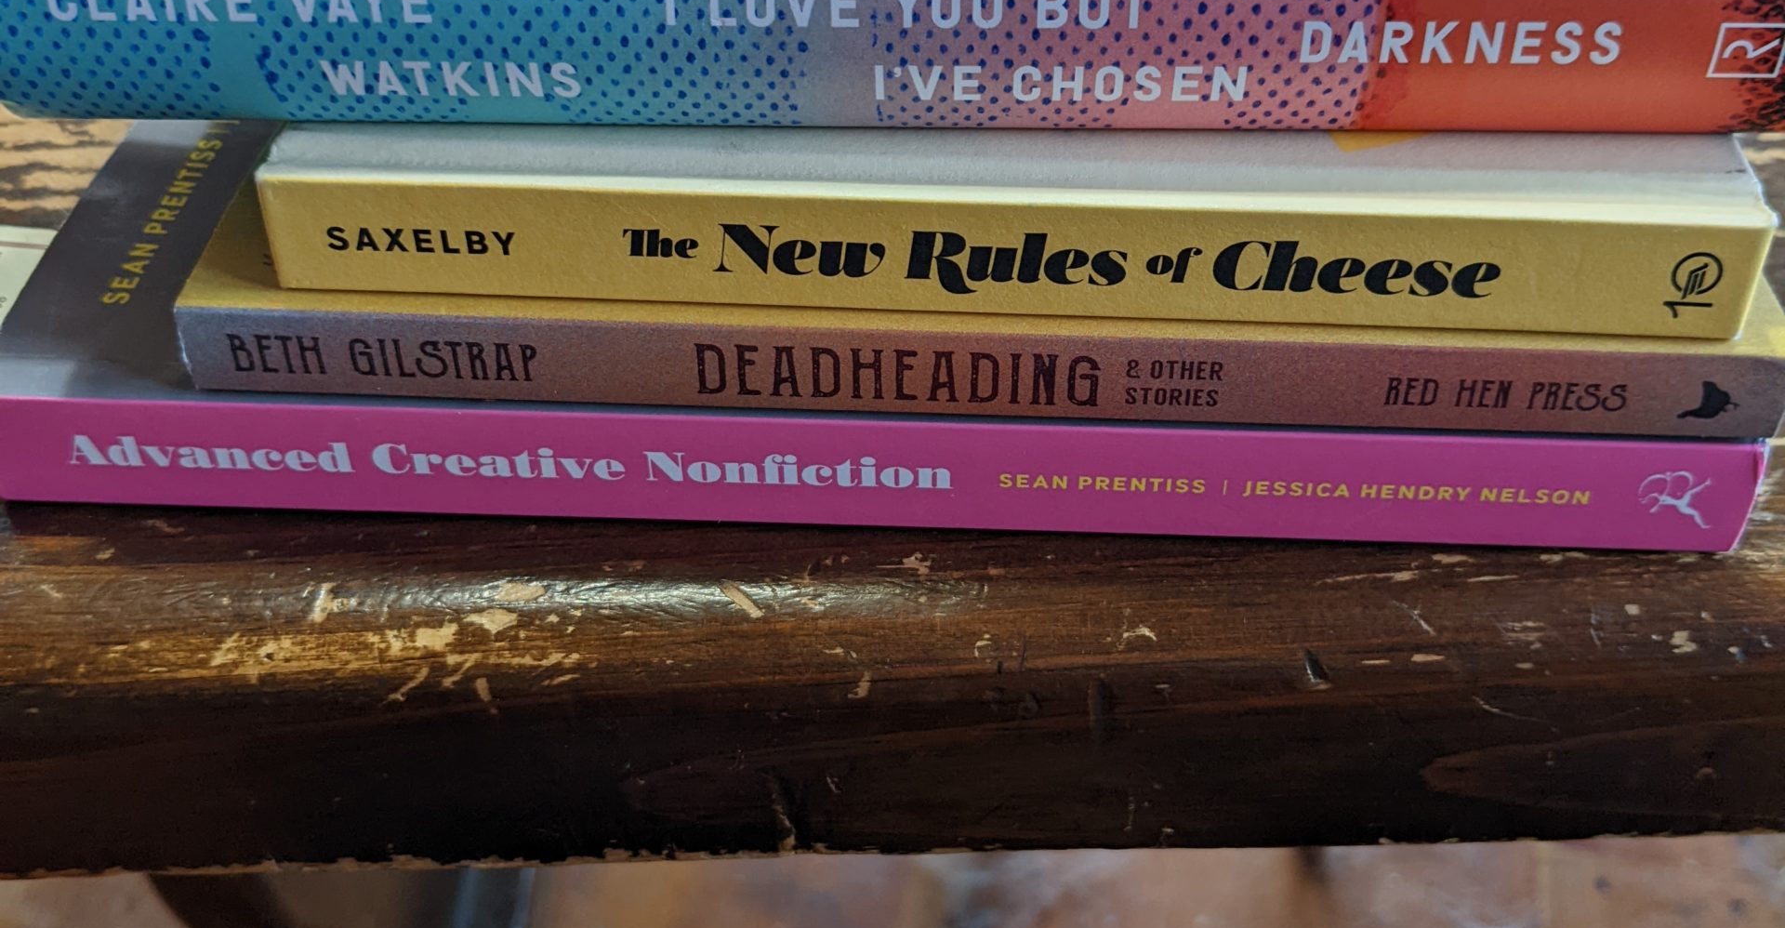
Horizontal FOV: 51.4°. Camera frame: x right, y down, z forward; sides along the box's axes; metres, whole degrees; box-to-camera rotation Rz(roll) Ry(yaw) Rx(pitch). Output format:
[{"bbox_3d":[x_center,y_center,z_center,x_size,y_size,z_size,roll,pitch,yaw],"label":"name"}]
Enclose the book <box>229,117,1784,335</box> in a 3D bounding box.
[{"bbox_3d":[0.017,-0.069,0.280,0.183,0.017,0.134,2,41,3],"label":"book"}]

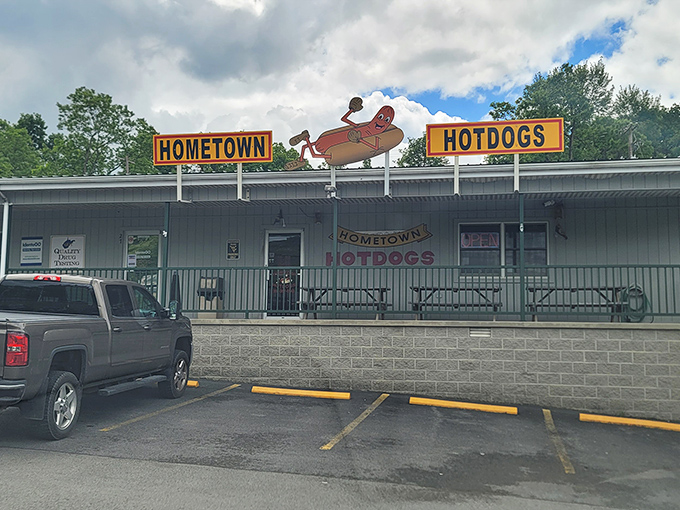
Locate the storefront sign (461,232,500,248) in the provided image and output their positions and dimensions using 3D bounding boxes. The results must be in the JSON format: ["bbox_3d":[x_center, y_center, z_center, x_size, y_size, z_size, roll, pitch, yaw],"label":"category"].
[{"bbox_3d":[3.087,-0.313,10.789,0.820,0.347,0.060,0,-4,7],"label":"storefront sign"}]

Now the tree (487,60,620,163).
[{"bbox_3d":[14.580,-5.611,33.537,9.200,15.900,9.000,0,-4,0],"label":"tree"}]

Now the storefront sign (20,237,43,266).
[{"bbox_3d":[-7.557,-0.074,12.060,0.585,0.705,0.040,0,-4,7],"label":"storefront sign"}]

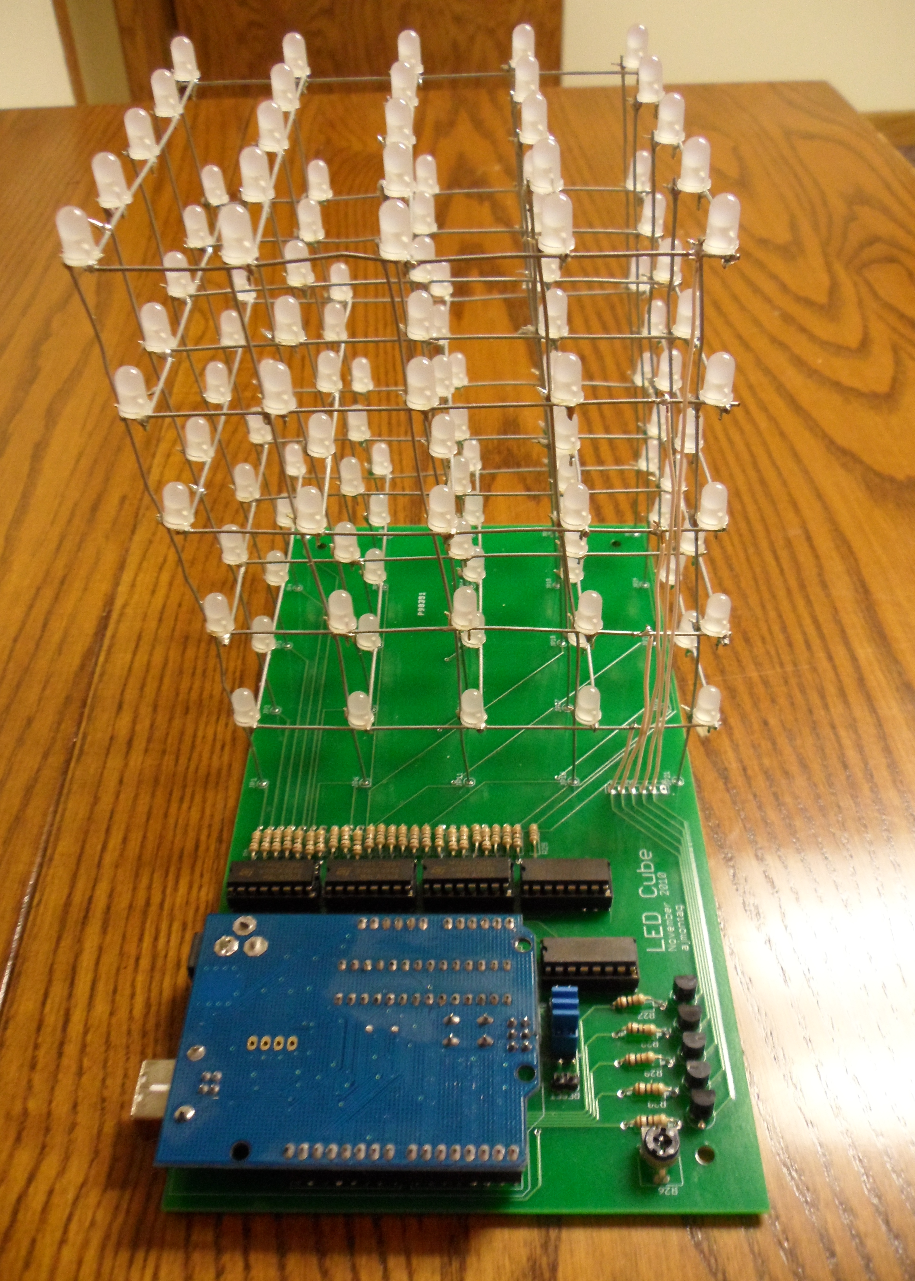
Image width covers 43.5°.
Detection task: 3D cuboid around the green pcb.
[{"bbox_3d":[0.002,0.035,0.284,0.109,0.002,0.207,0,42,1],"label":"green pcb"}]

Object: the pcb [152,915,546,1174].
[{"bbox_3d":[-0.019,0.076,0.221,0.069,0.002,0.053,0,40,2],"label":"pcb"}]

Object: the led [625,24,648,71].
[{"bbox_3d":[0.041,-0.137,0.262,0.006,0.009,0.006,0,42,1],"label":"led"}]

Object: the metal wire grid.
[{"bbox_3d":[-0.004,-0.050,0.273,0.118,0.138,0.107,0,42,1],"label":"metal wire grid"}]

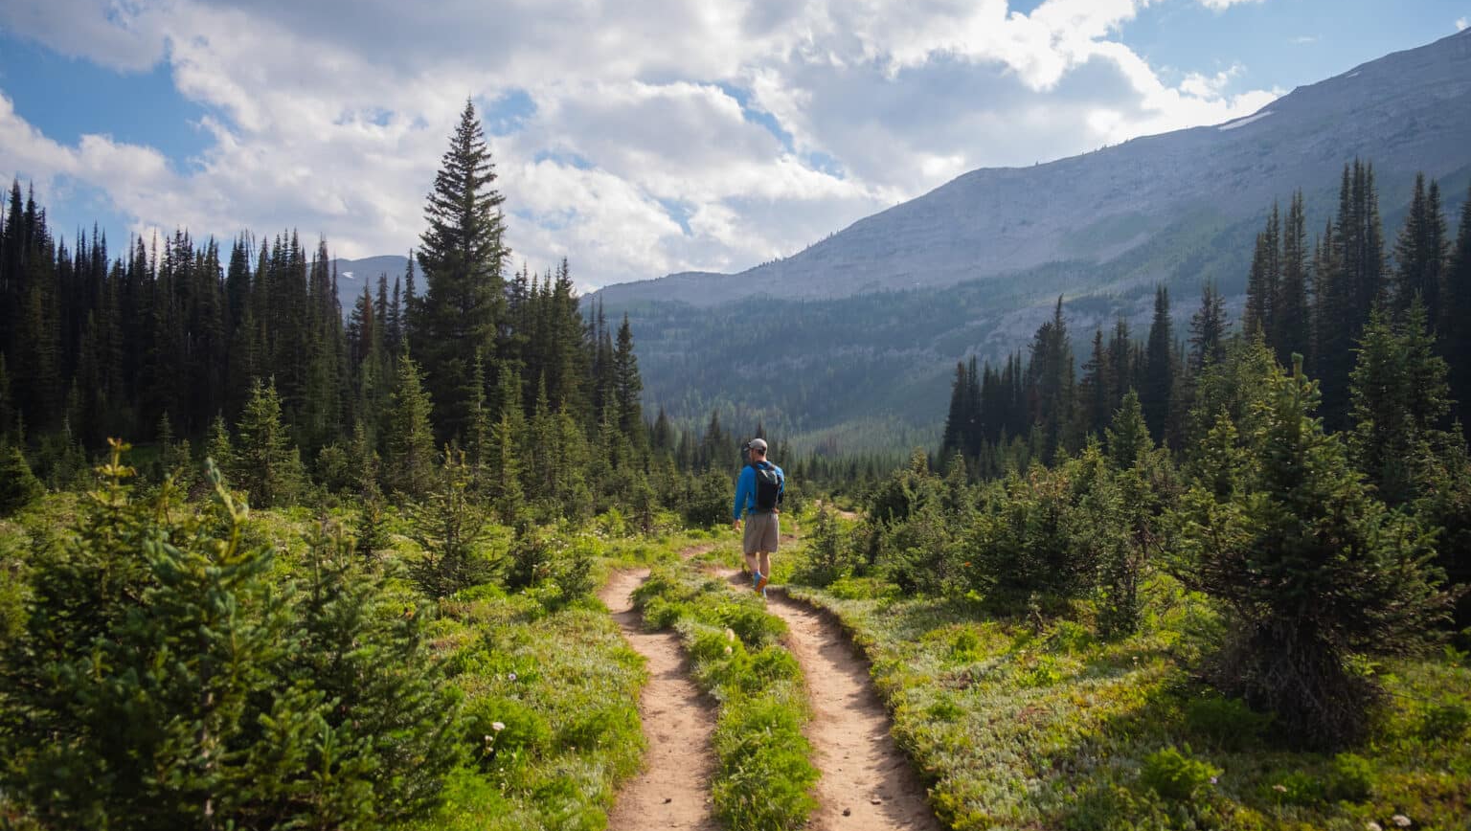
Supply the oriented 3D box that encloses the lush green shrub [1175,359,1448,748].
[{"bbox_3d":[3.174,0.753,6.300,1.506,2.127,1.400,0,-1,0],"label":"lush green shrub"}]

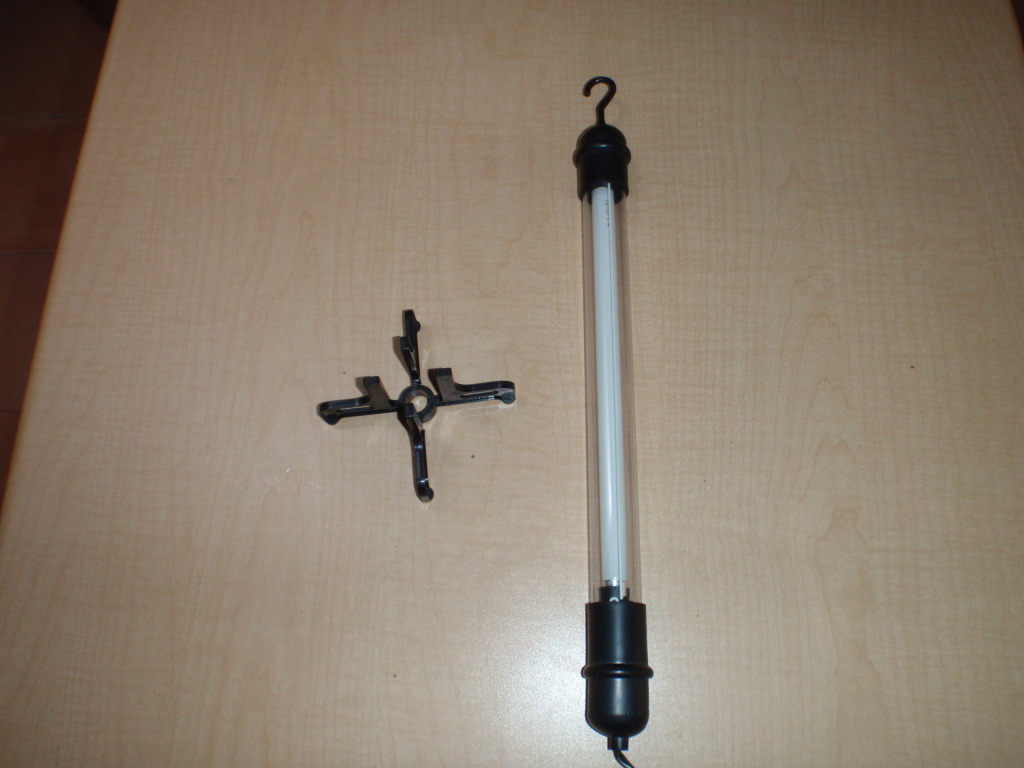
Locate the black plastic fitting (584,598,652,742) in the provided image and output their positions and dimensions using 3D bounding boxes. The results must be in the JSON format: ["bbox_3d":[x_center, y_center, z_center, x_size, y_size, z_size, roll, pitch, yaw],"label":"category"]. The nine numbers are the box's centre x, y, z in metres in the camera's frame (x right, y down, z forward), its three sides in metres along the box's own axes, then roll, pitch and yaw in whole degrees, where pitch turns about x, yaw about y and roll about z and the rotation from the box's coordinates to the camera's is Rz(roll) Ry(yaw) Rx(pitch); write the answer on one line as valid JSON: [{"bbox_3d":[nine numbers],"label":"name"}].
[{"bbox_3d":[0.062,0.168,0.489,0.043,0.043,0.076,1,69,0],"label":"black plastic fitting"}]

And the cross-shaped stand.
[{"bbox_3d":[-0.063,0.006,0.541,0.131,0.060,0.131,-6,70,-2],"label":"cross-shaped stand"}]

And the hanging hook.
[{"bbox_3d":[0.067,-0.216,0.633,0.025,0.006,0.047,1,69,0],"label":"hanging hook"}]

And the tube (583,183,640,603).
[{"bbox_3d":[0.065,-0.002,0.553,0.033,0.033,0.296,1,69,0],"label":"tube"}]

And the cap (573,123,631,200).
[{"bbox_3d":[0.067,-0.163,0.614,0.043,0.043,0.061,1,69,0],"label":"cap"}]

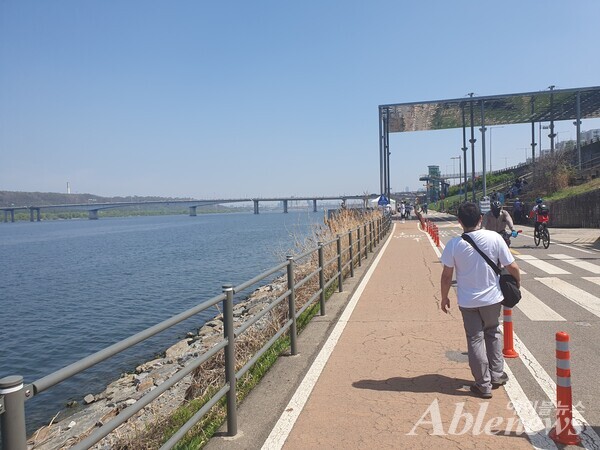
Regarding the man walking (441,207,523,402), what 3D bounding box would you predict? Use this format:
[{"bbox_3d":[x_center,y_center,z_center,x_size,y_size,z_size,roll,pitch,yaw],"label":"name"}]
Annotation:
[{"bbox_3d":[1.634,0.647,4.116,0.660,1.700,0.500,-2,2,15],"label":"man walking"}]

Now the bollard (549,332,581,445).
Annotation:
[{"bbox_3d":[1.858,1.141,3.164,0.220,0.760,0.220,-2,2,14],"label":"bollard"}]

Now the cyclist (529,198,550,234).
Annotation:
[{"bbox_3d":[8.043,-0.243,15.200,0.580,1.320,0.850,-2,2,14],"label":"cyclist"}]

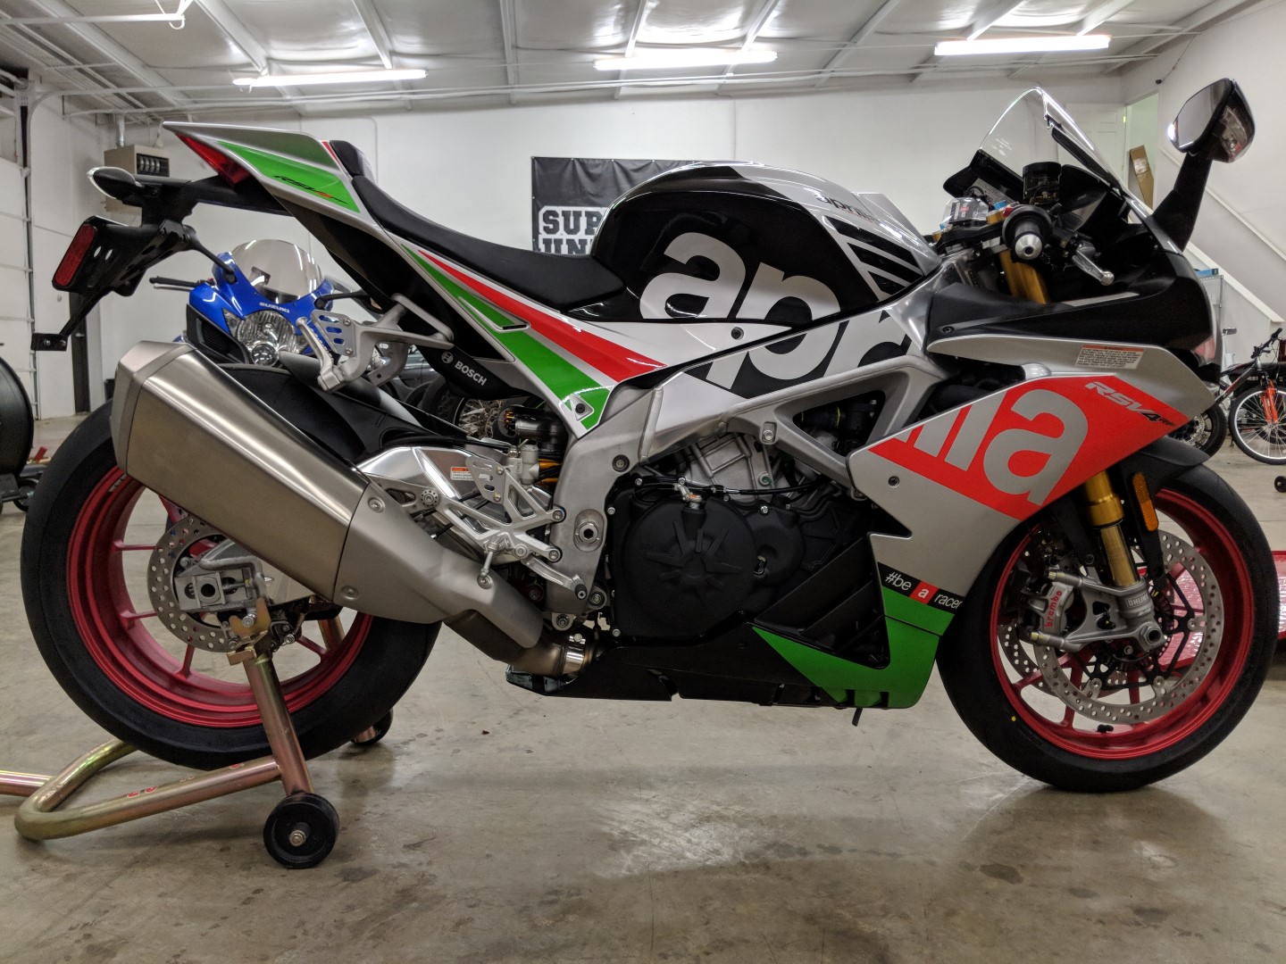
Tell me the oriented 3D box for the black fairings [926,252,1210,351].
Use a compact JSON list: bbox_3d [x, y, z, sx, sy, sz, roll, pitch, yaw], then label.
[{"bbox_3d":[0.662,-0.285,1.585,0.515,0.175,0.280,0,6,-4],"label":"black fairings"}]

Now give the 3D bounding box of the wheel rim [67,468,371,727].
[{"bbox_3d":[-0.638,0.144,1.595,0.463,0.463,0.170,0,6,-4],"label":"wheel rim"}]

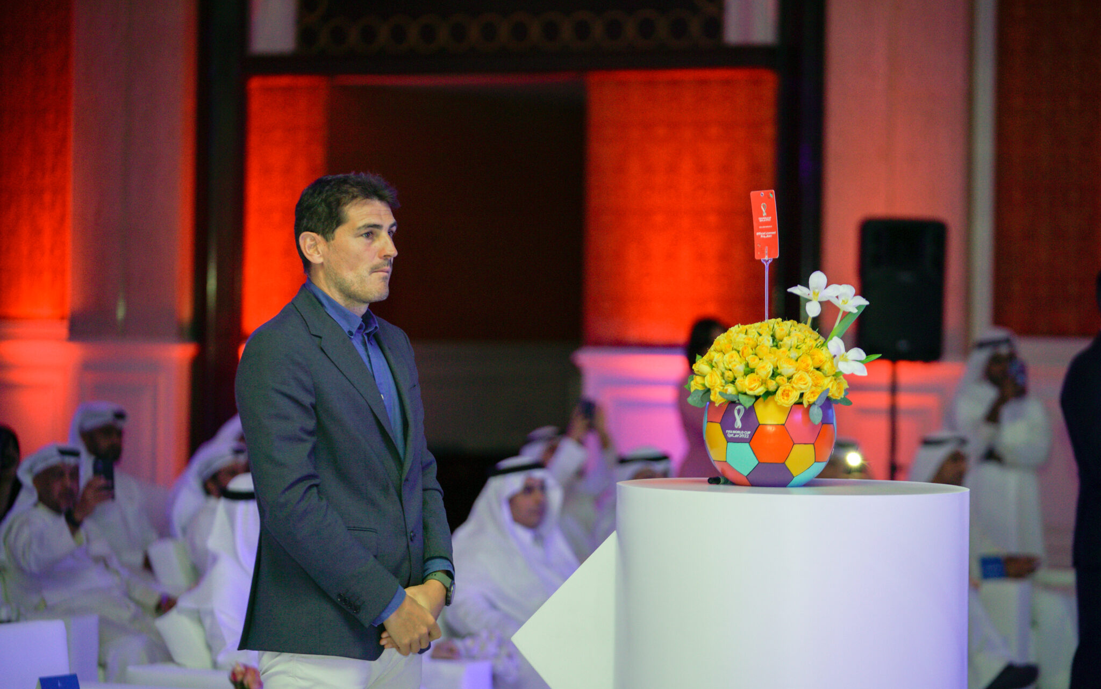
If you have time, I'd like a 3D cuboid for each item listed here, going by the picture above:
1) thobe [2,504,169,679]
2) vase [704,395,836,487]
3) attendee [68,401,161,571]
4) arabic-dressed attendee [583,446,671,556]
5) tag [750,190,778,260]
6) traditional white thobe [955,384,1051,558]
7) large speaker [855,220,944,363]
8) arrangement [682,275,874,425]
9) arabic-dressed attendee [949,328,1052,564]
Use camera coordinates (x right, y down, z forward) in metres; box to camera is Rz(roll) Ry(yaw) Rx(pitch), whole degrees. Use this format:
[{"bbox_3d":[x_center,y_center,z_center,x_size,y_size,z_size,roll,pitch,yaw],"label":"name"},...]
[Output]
[{"bbox_3d":[-1.630,1.009,13.300,0.680,0.950,0.530,1,1,35],"label":"thobe"},{"bbox_3d":[0.408,0.180,7.000,0.245,0.172,0.245,1,1,0],"label":"vase"},{"bbox_3d":[-1.810,0.940,15.700,0.550,1.360,0.720,1,1,-41],"label":"attendee"},{"bbox_3d":[0.410,1.038,15.100,0.560,1.270,0.720,1,1,-40],"label":"arabic-dressed attendee"},{"bbox_3d":[0.398,-0.223,7.000,0.044,0.127,0.004,-4,0,9],"label":"tag"},{"bbox_3d":[1.955,0.881,16.500,0.520,1.420,0.400,0,1,-43],"label":"traditional white thobe"},{"bbox_3d":[1.670,-0.258,17.900,0.410,0.670,0.350,1,1,-9],"label":"large speaker"},{"bbox_3d":[0.425,0.006,7.000,0.355,0.285,0.320,1,1,0],"label":"arrangement"},{"bbox_3d":[1.960,0.796,16.500,0.520,1.770,0.420,0,1,-43],"label":"arabic-dressed attendee"}]

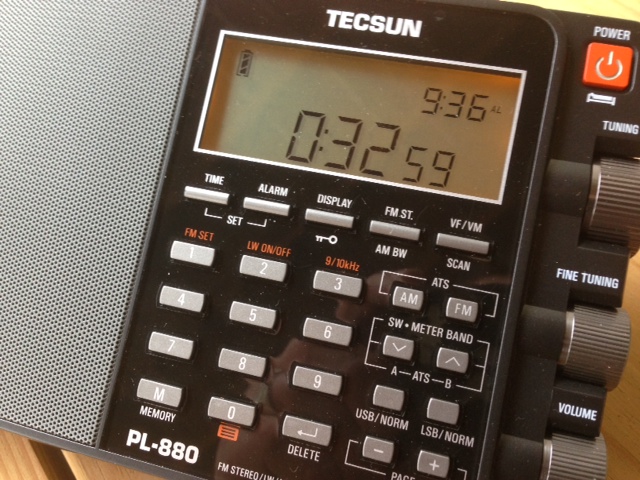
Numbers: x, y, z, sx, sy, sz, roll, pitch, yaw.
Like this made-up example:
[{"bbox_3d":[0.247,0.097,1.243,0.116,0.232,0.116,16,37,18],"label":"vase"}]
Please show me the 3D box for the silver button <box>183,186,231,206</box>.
[{"bbox_3d":[-0.025,-0.010,0.135,0.010,0.002,0.002,11,86,11],"label":"silver button"}]

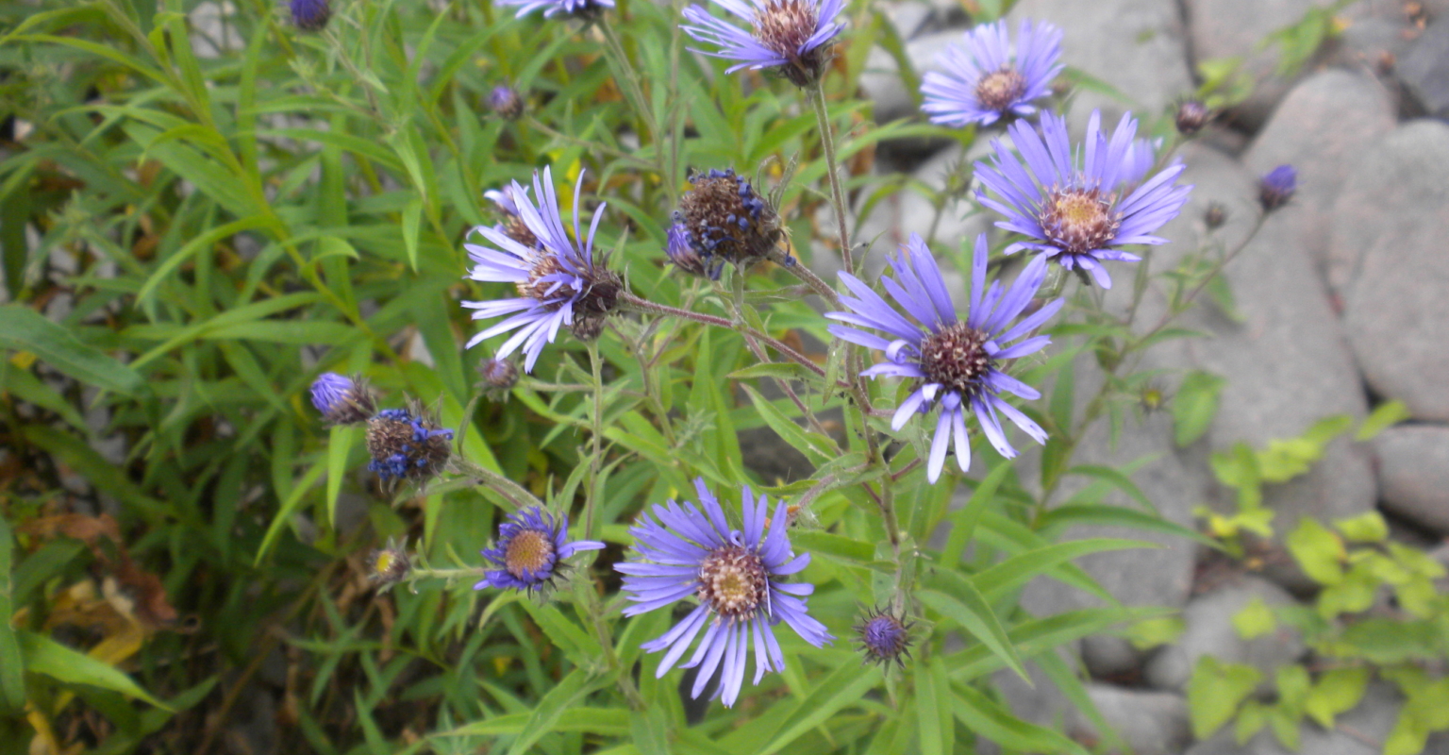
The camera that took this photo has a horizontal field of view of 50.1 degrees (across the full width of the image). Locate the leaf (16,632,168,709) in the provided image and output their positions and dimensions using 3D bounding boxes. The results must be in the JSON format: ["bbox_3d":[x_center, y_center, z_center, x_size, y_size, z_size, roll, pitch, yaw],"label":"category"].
[{"bbox_3d":[-0.196,0.091,0.480,0.051,0.008,0.013,25,50,6],"label":"leaf"}]

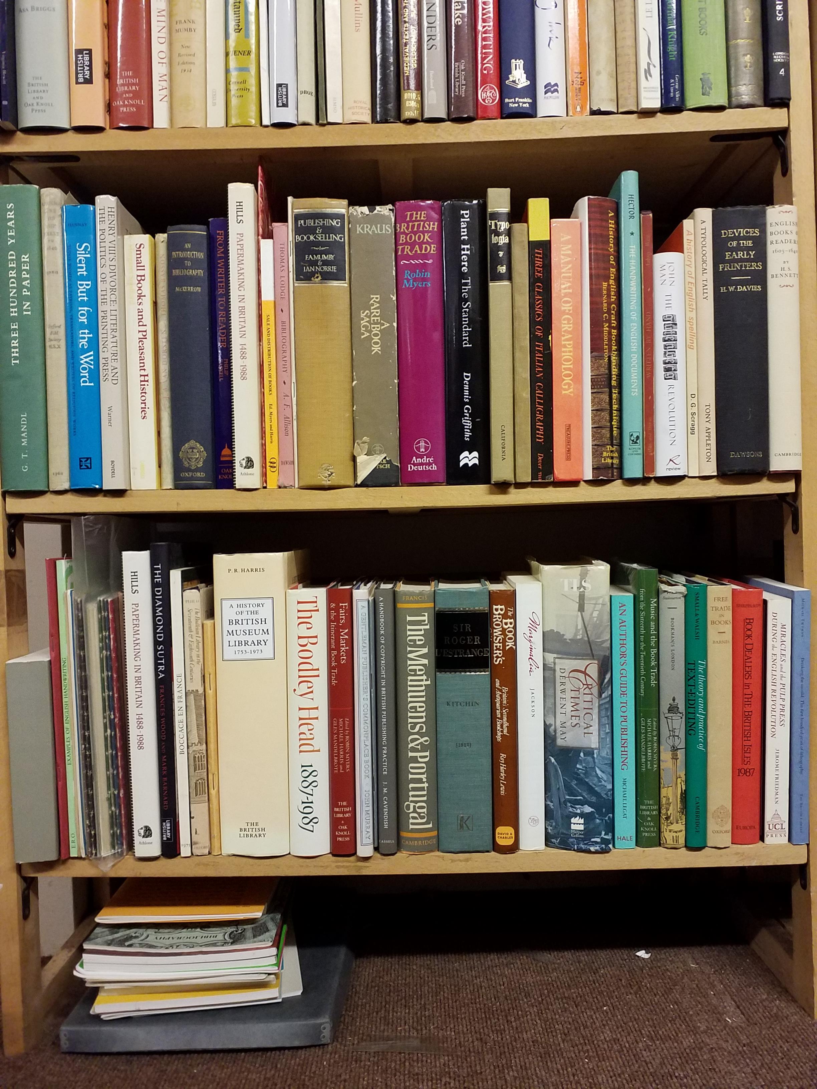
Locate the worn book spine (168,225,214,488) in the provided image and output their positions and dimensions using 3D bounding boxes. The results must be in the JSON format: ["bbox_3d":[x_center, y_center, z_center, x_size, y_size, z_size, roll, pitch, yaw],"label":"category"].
[{"bbox_3d":[-0.182,-0.160,0.789,0.034,0.220,0.145,-1,2,1],"label":"worn book spine"}]

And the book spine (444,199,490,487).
[{"bbox_3d":[0.050,-0.172,0.799,0.036,0.239,0.162,-1,1,1],"label":"book spine"}]

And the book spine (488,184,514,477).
[{"bbox_3d":[0.080,-0.177,0.797,0.019,0.247,0.160,-1,1,1],"label":"book spine"}]

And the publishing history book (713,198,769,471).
[{"bbox_3d":[0.282,-0.173,0.788,0.044,0.222,0.150,-1,1,1],"label":"publishing history book"}]

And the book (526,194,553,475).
[{"bbox_3d":[0.113,-0.174,0.795,0.018,0.237,0.156,-1,1,1],"label":"book"}]

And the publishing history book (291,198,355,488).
[{"bbox_3d":[-0.070,-0.172,0.801,0.047,0.242,0.162,-1,1,1],"label":"publishing history book"}]

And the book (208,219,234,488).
[{"bbox_3d":[-0.155,-0.163,0.793,0.017,0.227,0.150,-1,2,1],"label":"book"}]

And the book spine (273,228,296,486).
[{"bbox_3d":[-0.104,-0.161,0.786,0.013,0.220,0.142,-1,2,1],"label":"book spine"}]

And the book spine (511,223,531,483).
[{"bbox_3d":[0.096,-0.162,0.784,0.014,0.216,0.140,-1,2,1],"label":"book spine"}]

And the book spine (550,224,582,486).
[{"bbox_3d":[0.134,-0.164,0.784,0.024,0.218,0.145,-1,2,1],"label":"book spine"}]

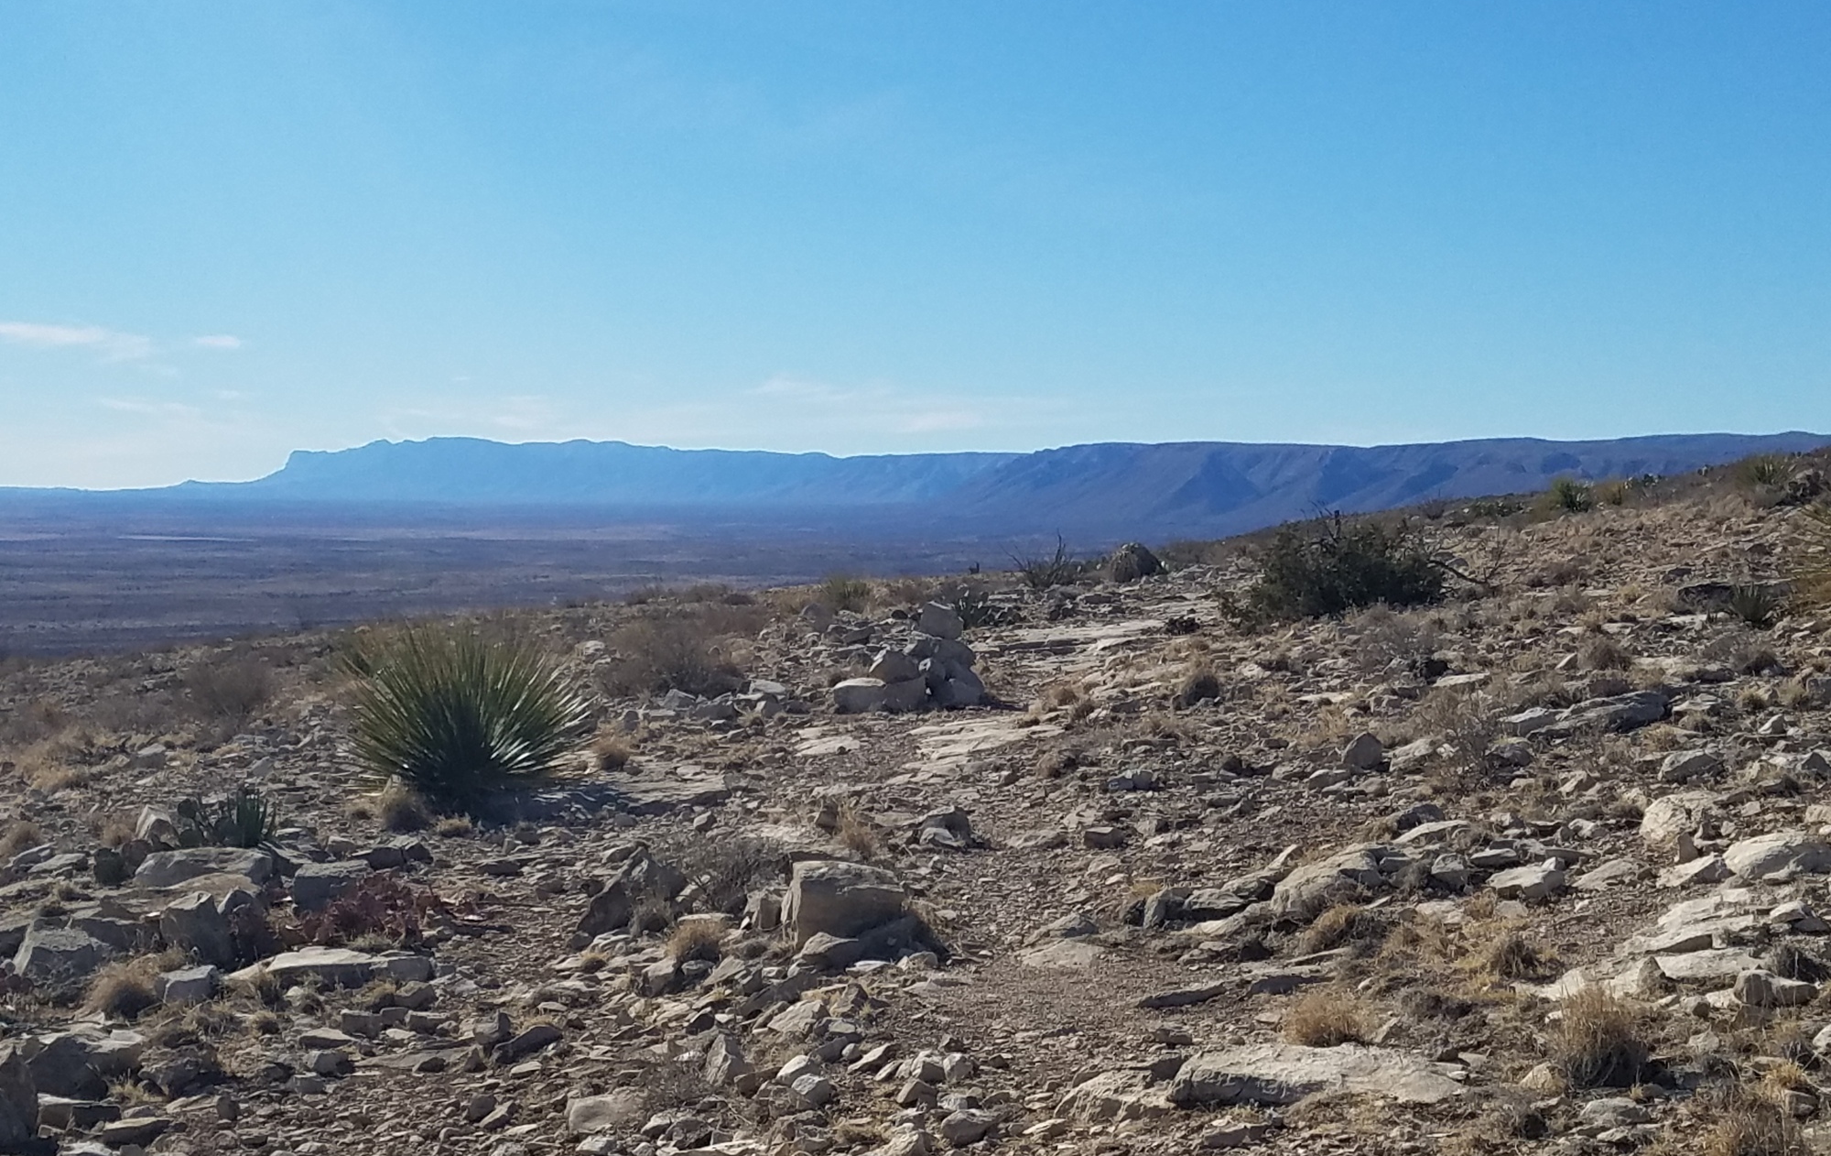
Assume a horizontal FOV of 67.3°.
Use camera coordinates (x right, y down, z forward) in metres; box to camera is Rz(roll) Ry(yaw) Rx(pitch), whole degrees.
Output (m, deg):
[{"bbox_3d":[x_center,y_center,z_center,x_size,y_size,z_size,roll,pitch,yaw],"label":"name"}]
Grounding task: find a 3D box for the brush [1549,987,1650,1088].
[{"bbox_3d":[1.863,1.244,3.750,0.241,0.244,0.217,2,4,27],"label":"brush"}]

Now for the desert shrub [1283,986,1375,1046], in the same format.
[{"bbox_3d":[1.257,1.336,4.200,0.264,0.133,0.237,1,4,17],"label":"desert shrub"}]

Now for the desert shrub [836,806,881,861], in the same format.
[{"bbox_3d":[-0.286,1.277,6.880,0.222,0.249,0.204,0,4,0],"label":"desert shrub"}]

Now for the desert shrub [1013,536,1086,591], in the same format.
[{"bbox_3d":[2.381,-0.276,24.500,1.319,0.928,1.055,0,4,6],"label":"desert shrub"}]

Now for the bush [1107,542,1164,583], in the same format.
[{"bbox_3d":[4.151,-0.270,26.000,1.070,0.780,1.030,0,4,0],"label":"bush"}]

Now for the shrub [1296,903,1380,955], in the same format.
[{"bbox_3d":[1.536,1.272,5.000,0.288,0.149,0.260,1,4,17],"label":"shrub"}]

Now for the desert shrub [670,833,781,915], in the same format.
[{"bbox_3d":[-0.857,1.348,6.300,0.500,0.317,0.425,-1,4,-8],"label":"desert shrub"}]

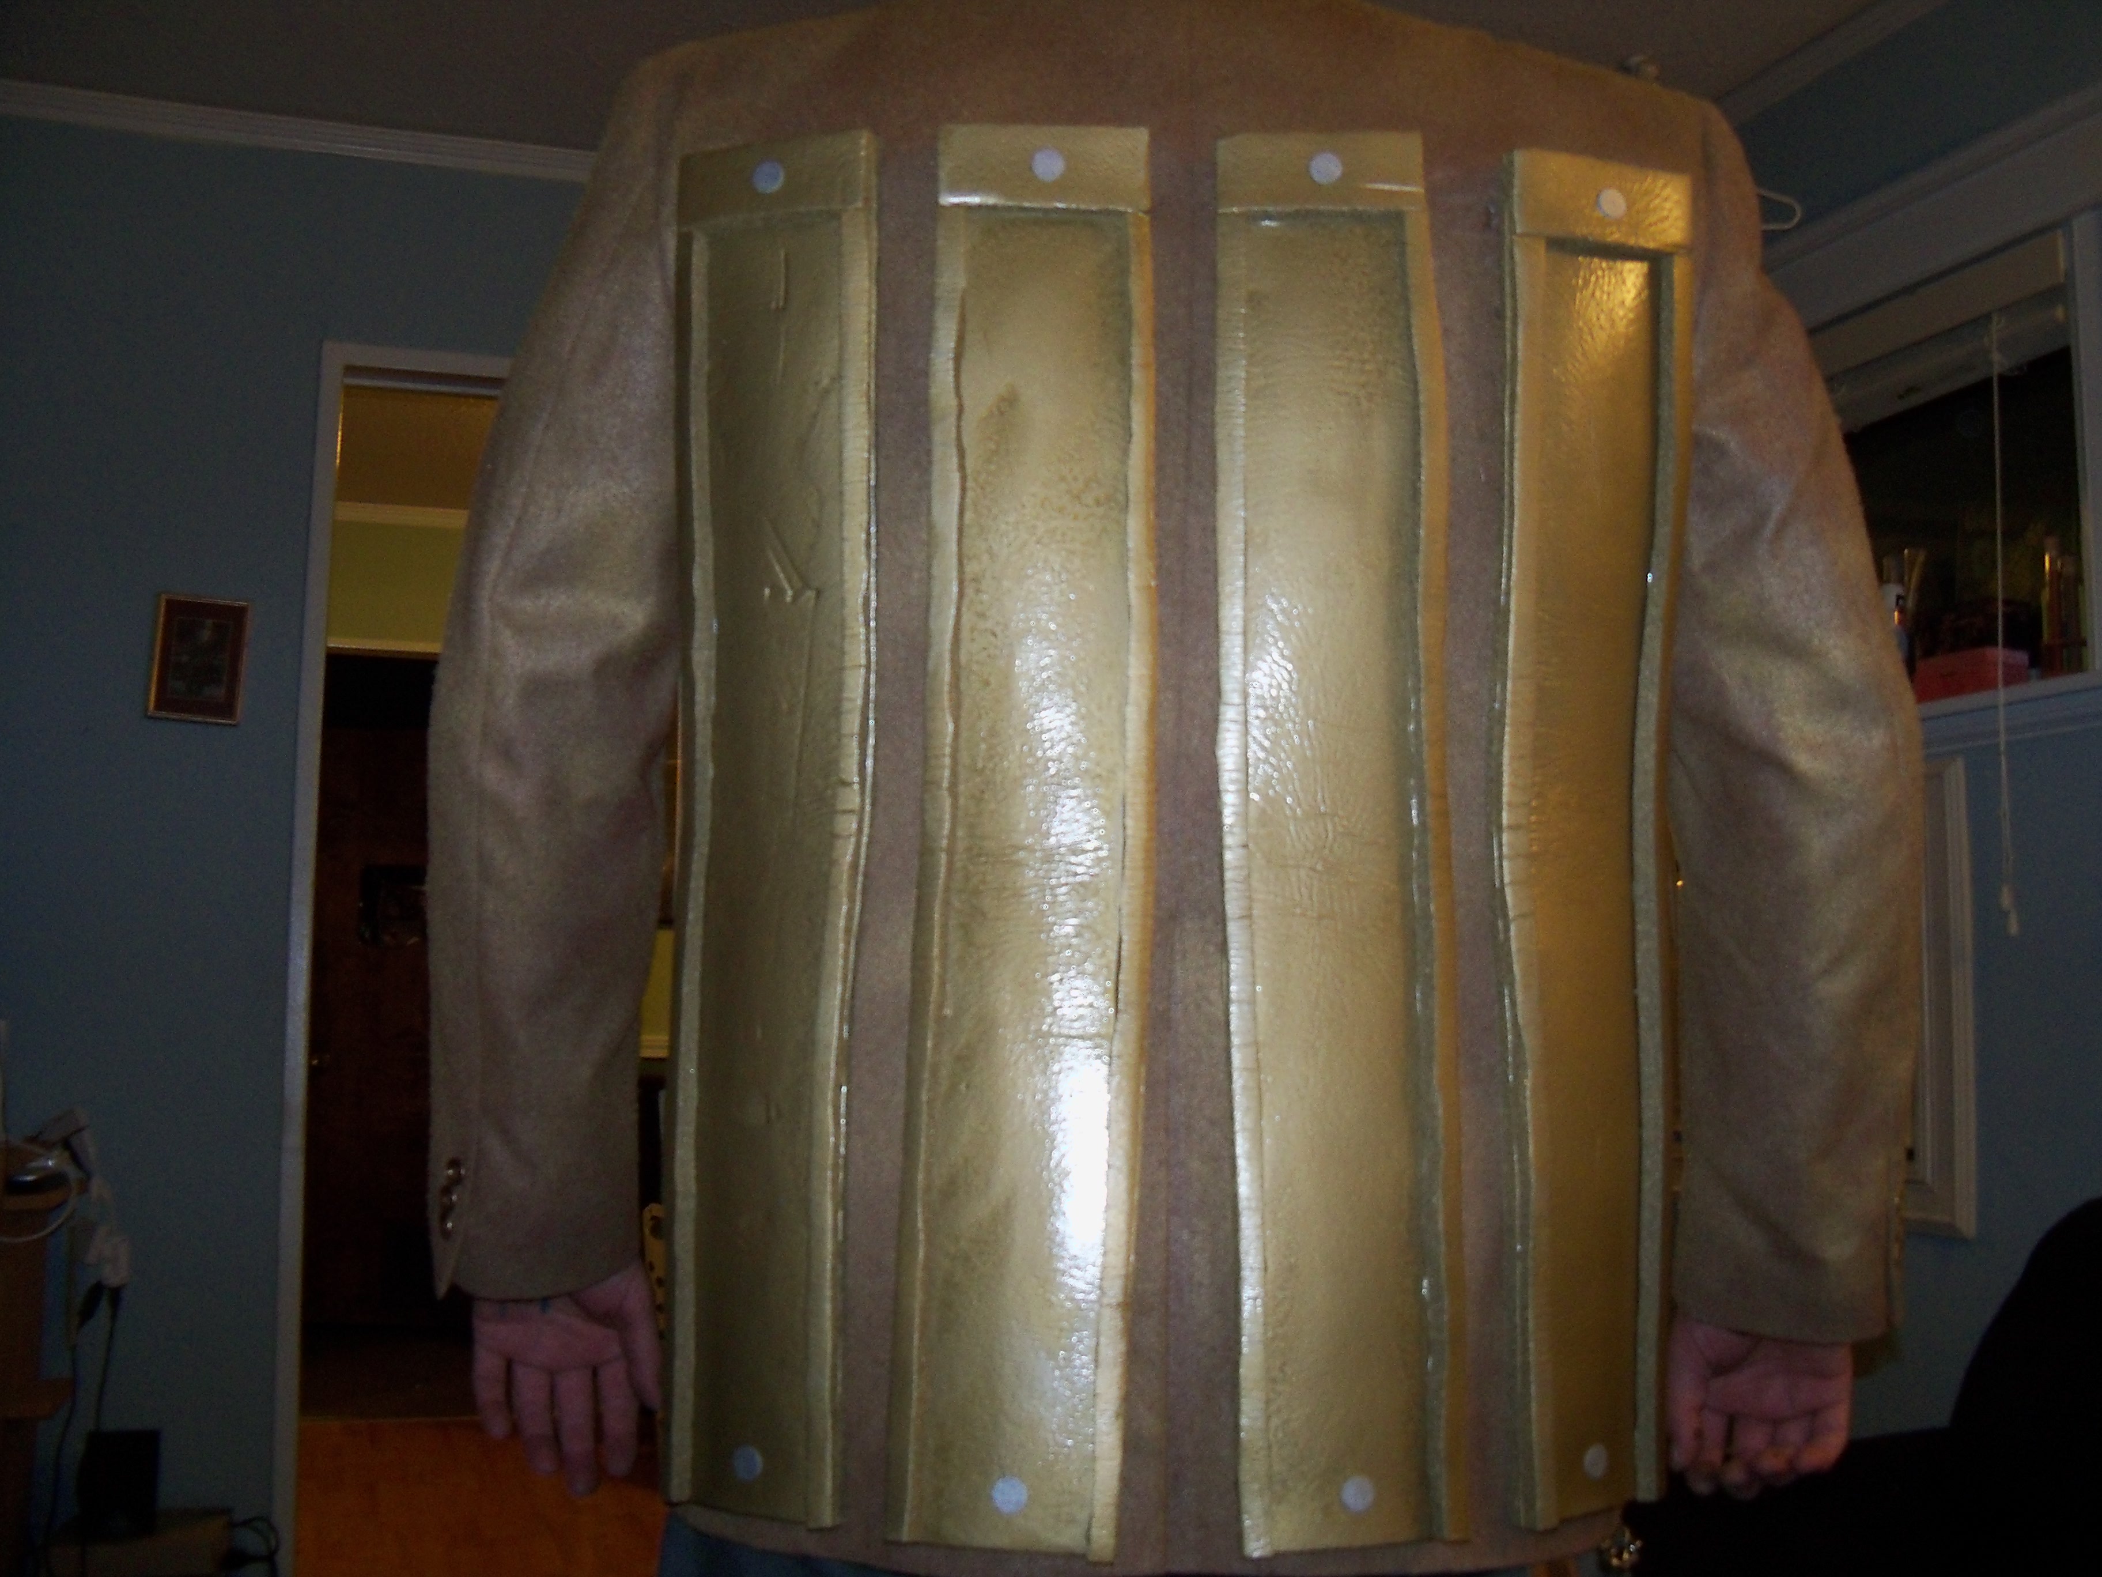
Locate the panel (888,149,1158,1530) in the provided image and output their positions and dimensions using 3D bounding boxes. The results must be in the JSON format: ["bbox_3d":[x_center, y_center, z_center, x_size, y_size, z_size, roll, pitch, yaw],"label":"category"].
[{"bbox_3d":[-0.010,0.017,1.031,0.112,0.678,0.050,1,-5,5],"label":"panel"}]

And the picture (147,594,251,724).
[{"bbox_3d":[-1.344,-0.202,3.359,0.131,0.194,0.018,6,-7,-19],"label":"picture"}]

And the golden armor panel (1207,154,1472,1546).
[{"bbox_3d":[0.134,0.018,1.031,0.112,0.673,0.050,0,-5,-5],"label":"golden armor panel"}]

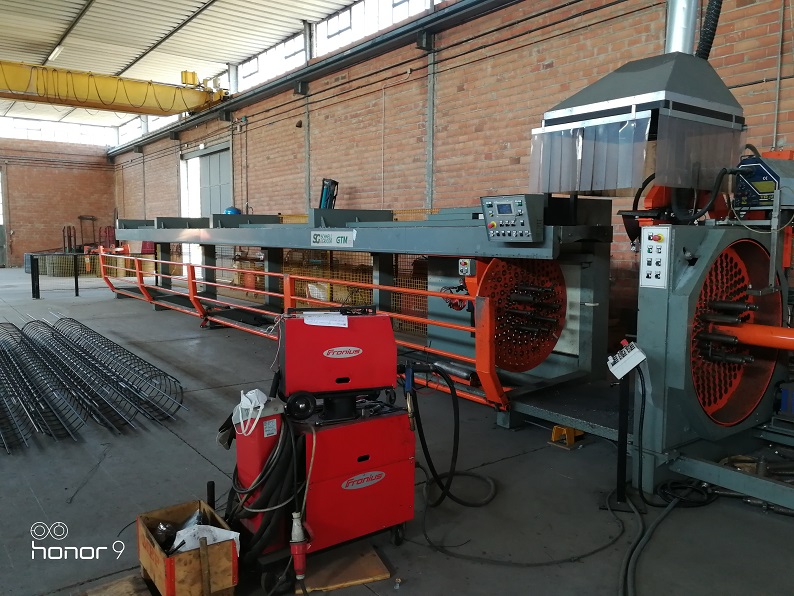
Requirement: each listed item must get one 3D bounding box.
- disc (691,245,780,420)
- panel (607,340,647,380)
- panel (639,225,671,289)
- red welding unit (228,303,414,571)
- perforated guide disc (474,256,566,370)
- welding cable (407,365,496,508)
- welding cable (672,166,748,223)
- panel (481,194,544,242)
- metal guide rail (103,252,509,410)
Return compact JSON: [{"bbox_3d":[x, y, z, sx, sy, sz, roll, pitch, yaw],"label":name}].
[{"bbox_3d":[2.386,0.250,4.517,1.370,1.370,0.260,-5,8,-37],"label":"disc"},{"bbox_3d":[1.381,0.375,3.728,0.082,0.199,0.094,41,22,-13],"label":"panel"},{"bbox_3d":[1.593,-0.252,3.790,0.060,0.385,0.190,-5,8,-37],"label":"panel"},{"bbox_3d":[-0.391,0.685,3.168,0.880,1.280,0.470,-4,7,-34],"label":"red welding unit"},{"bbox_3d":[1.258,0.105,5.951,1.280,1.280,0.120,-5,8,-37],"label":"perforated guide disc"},{"bbox_3d":[0.279,0.789,3.792,0.760,0.940,0.500,-4,7,-34],"label":"welding cable"},{"bbox_3d":[2.188,-0.725,4.423,0.250,0.420,0.550,-5,8,-37],"label":"welding cable"},{"bbox_3d":[0.913,-0.630,4.932,0.210,0.360,0.465,-5,8,-37],"label":"panel"},{"bbox_3d":[-3.132,-0.074,10.108,0.440,1.030,12.900,-5,8,-37],"label":"metal guide rail"}]

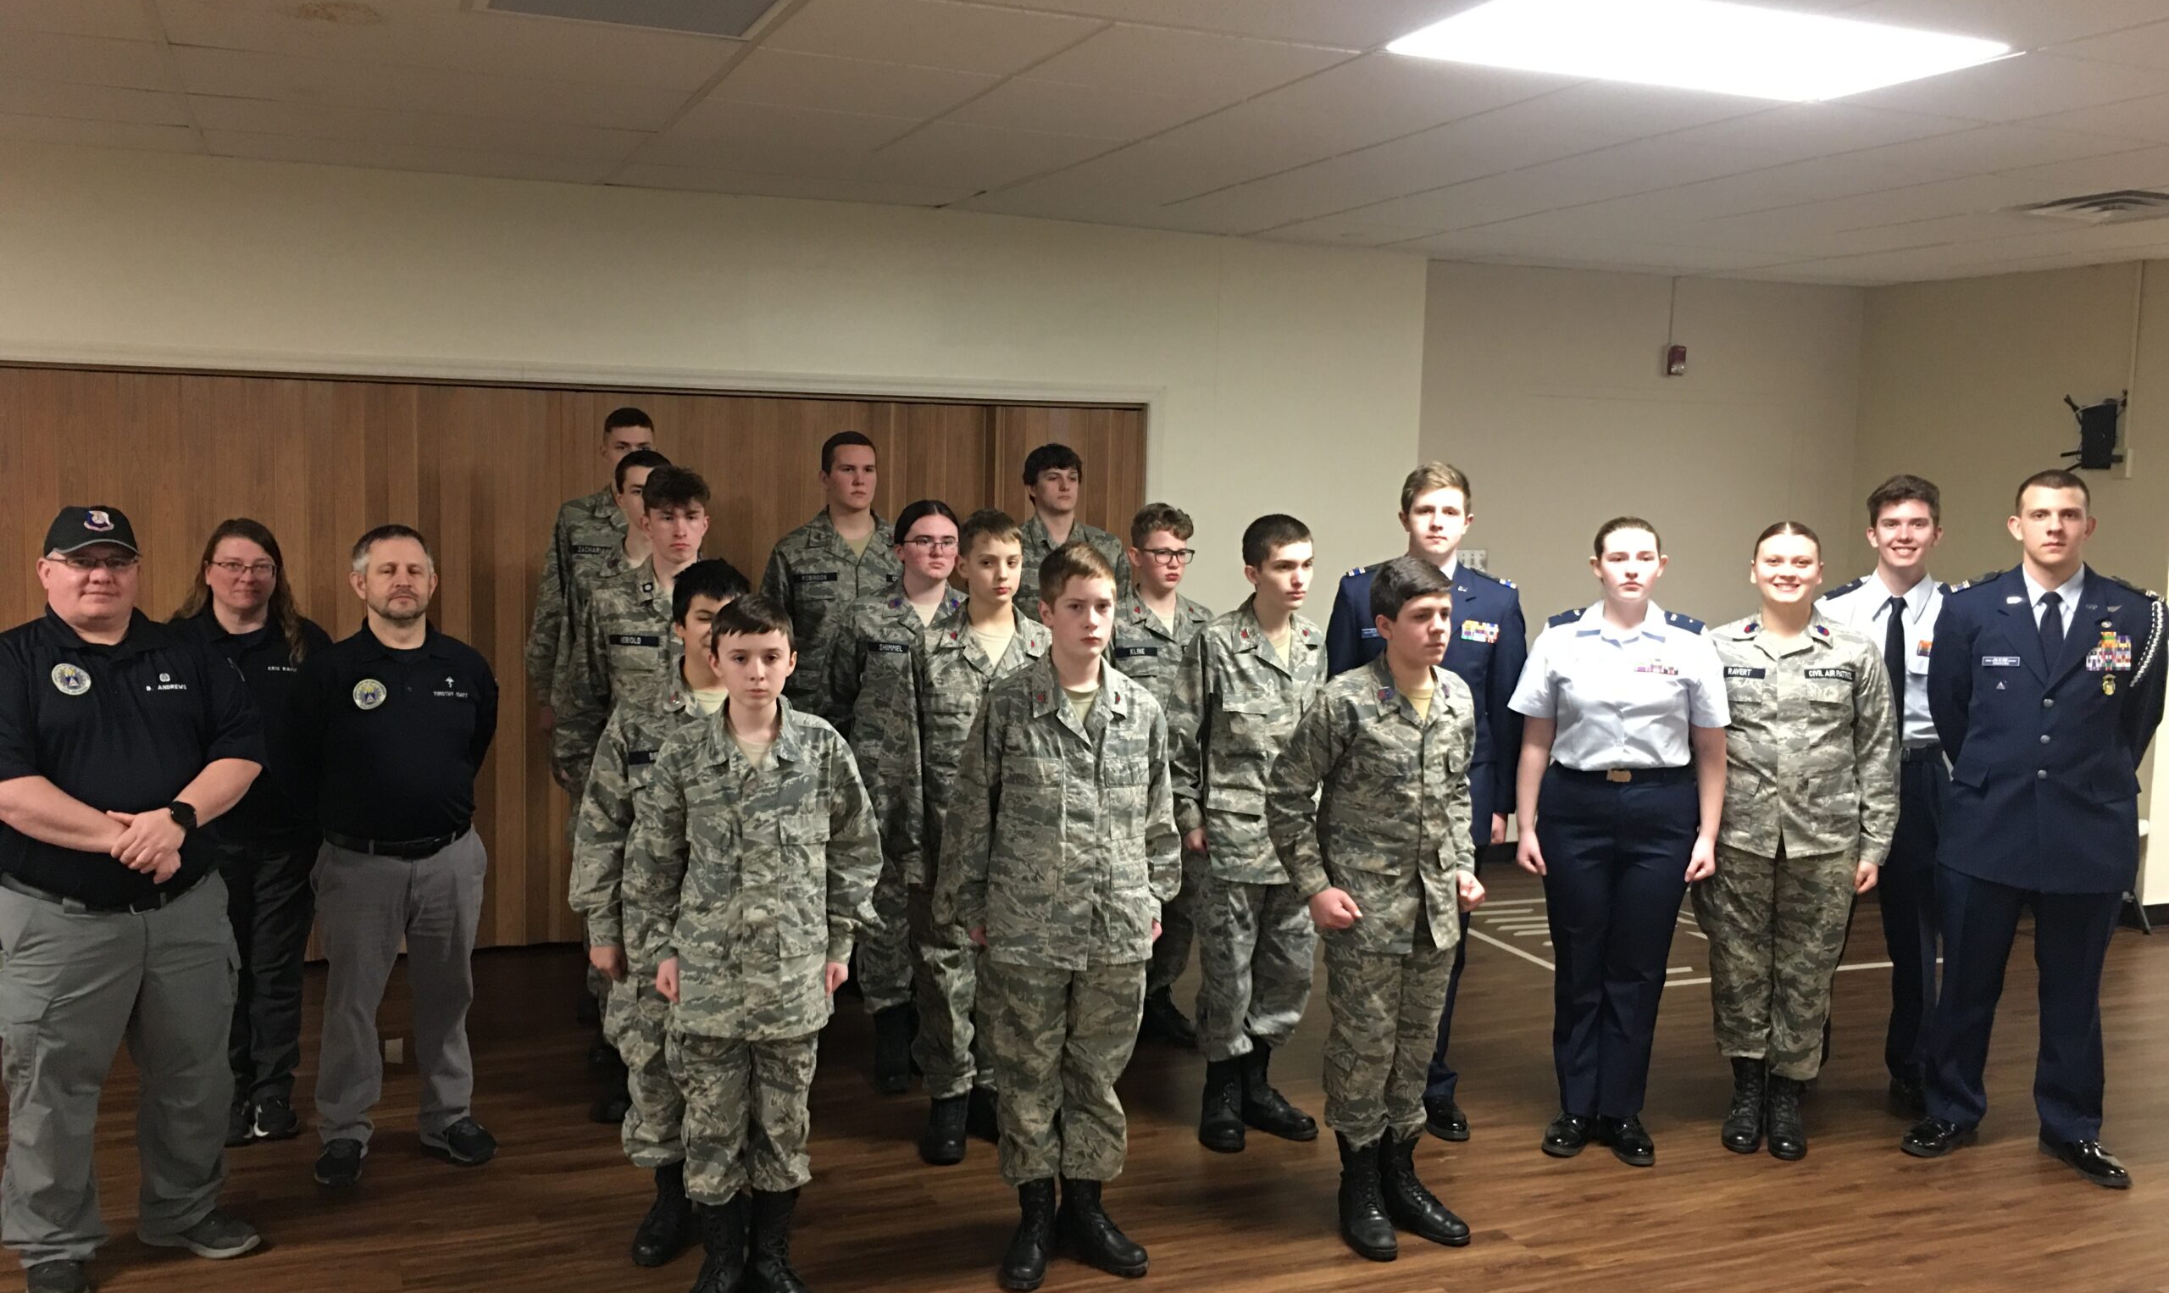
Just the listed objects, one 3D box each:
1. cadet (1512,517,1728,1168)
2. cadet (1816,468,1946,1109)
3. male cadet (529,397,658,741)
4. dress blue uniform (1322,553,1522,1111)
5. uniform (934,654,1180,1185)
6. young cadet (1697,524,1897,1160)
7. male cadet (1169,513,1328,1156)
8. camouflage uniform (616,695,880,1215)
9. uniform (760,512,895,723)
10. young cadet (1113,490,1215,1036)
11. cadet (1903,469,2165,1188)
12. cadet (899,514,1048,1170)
[{"bbox_3d":[1.383,0.496,4.717,0.540,1.653,0.300,3,6,17],"label":"cadet"},{"bbox_3d":[2.304,0.419,5.049,0.500,1.774,0.300,3,6,22],"label":"cadet"},{"bbox_3d":[-1.449,0.205,5.762,0.550,1.905,0.350,-2,7,-23],"label":"male cadet"},{"bbox_3d":[0.928,0.519,4.913,0.550,1.505,0.310,0,6,-14],"label":"dress blue uniform"},{"bbox_3d":[-0.043,0.613,4.036,0.520,1.205,0.310,-1,6,-22],"label":"uniform"},{"bbox_3d":[1.848,0.503,4.764,0.530,1.646,0.300,3,6,20],"label":"young cadet"},{"bbox_3d":[0.452,0.479,4.842,0.480,1.655,0.360,-2,7,-30],"label":"male cadet"},{"bbox_3d":[-0.686,0.632,3.724,0.530,1.060,0.300,-1,6,-18],"label":"camouflage uniform"},{"bbox_3d":[-0.782,0.262,5.834,0.520,1.416,0.320,-1,6,-21],"label":"uniform"},{"bbox_3d":[0.223,0.387,5.557,0.480,1.646,0.330,-2,7,-23],"label":"young cadet"},{"bbox_3d":[2.486,0.450,4.793,0.600,1.810,0.400,4,6,24],"label":"cadet"},{"bbox_3d":[-0.252,0.470,4.713,0.470,1.644,0.330,-2,7,-23],"label":"cadet"}]

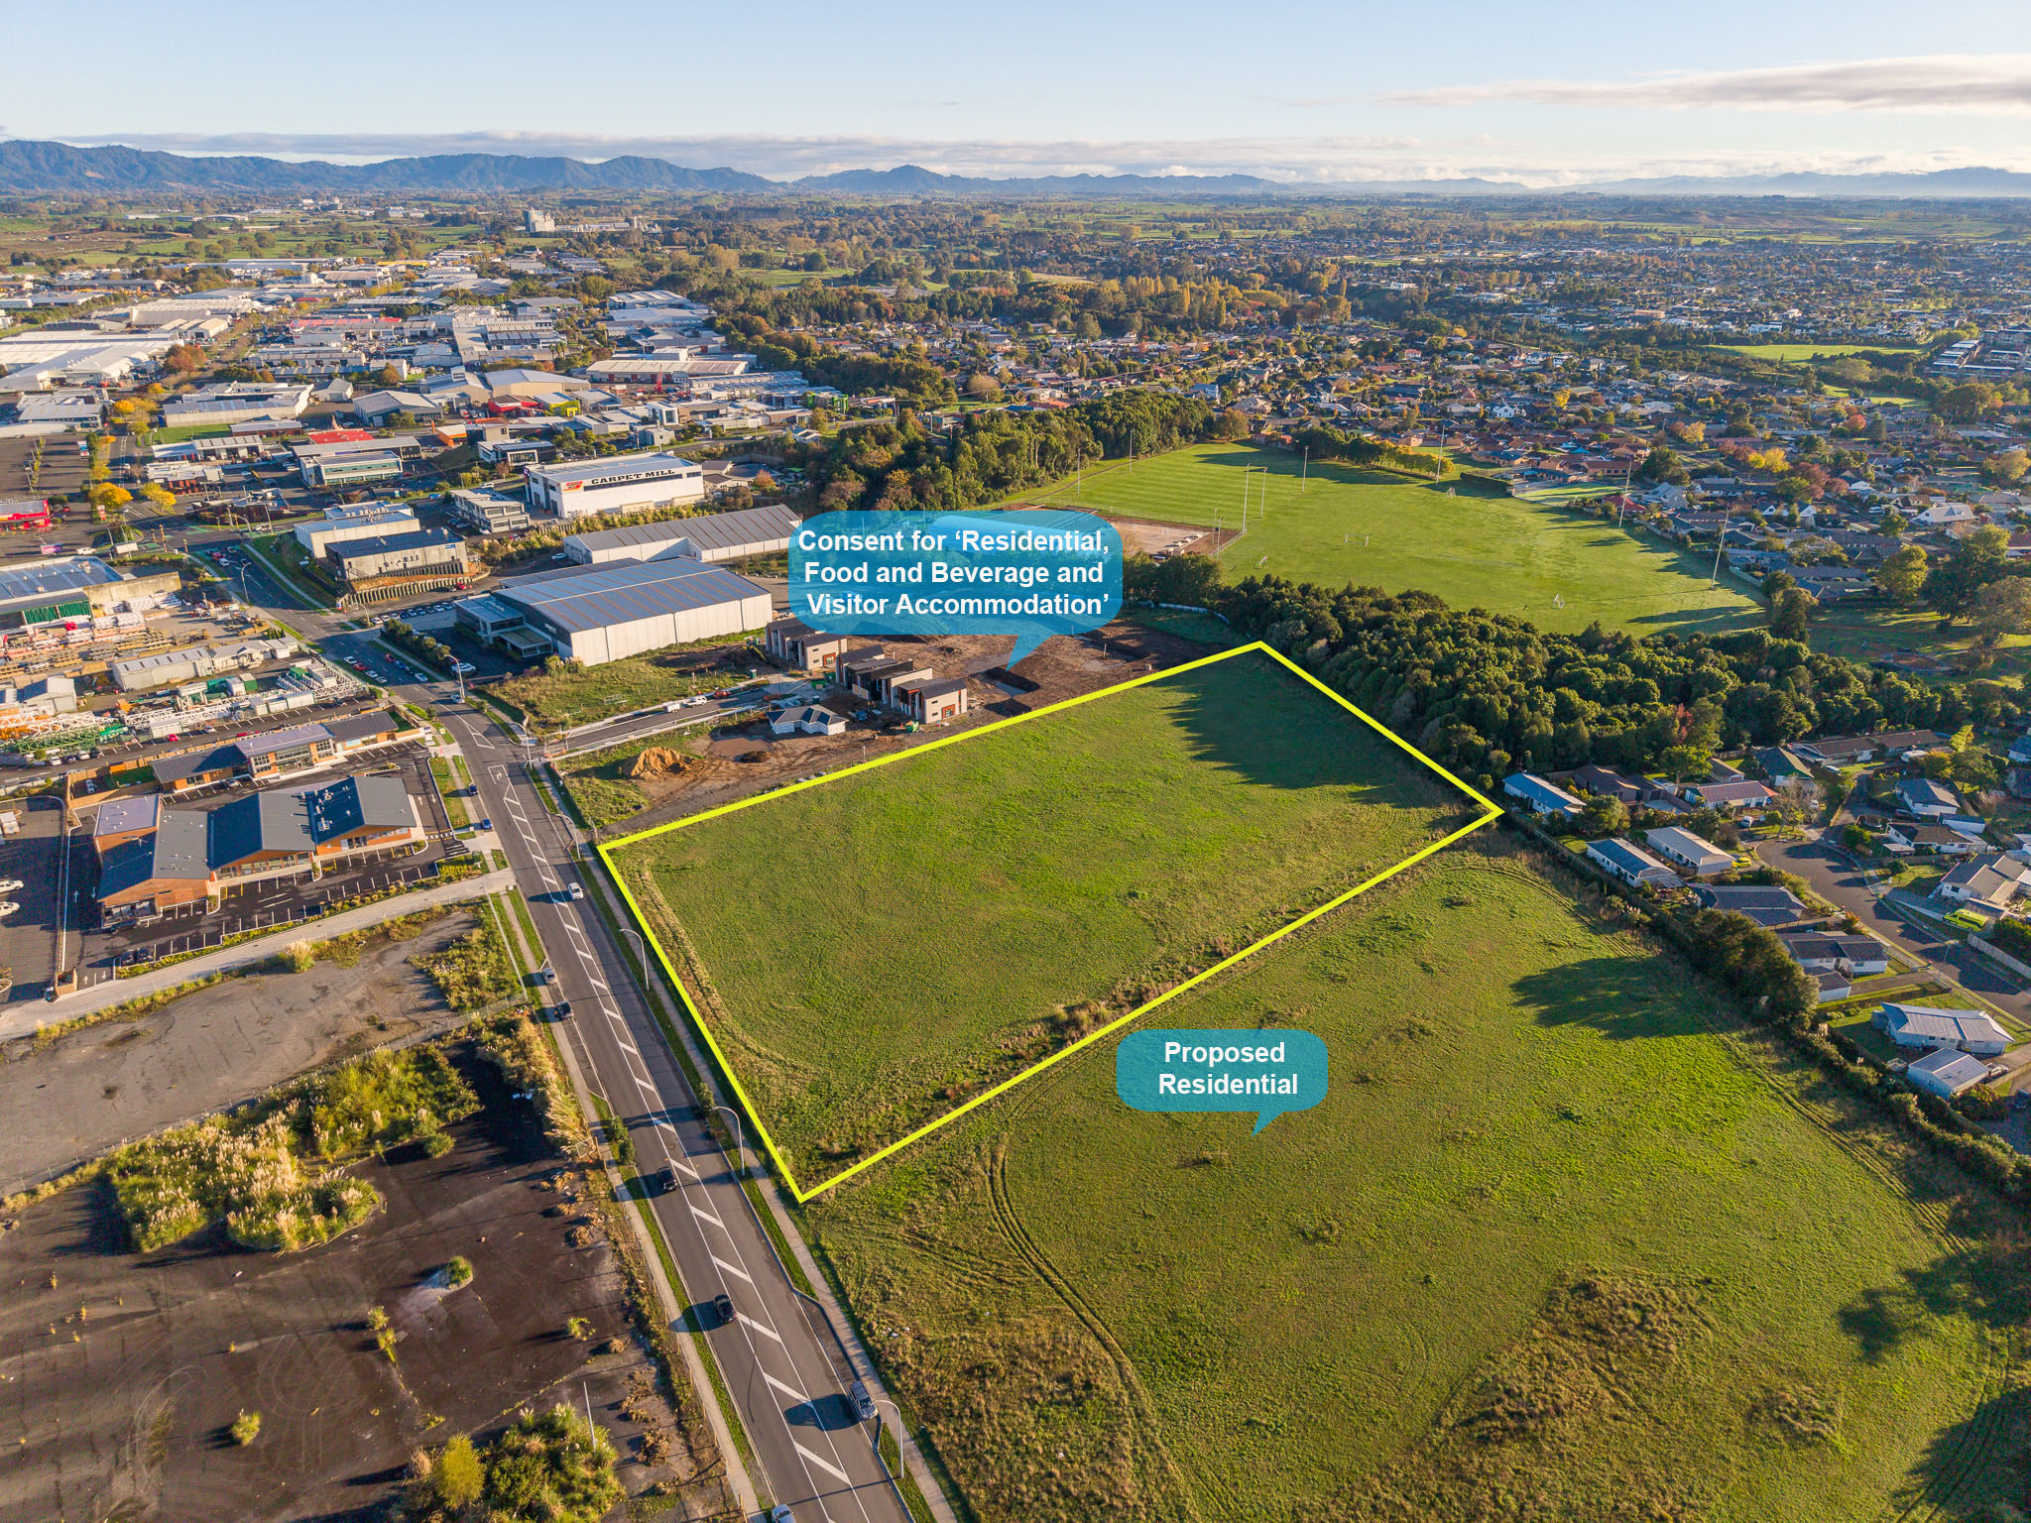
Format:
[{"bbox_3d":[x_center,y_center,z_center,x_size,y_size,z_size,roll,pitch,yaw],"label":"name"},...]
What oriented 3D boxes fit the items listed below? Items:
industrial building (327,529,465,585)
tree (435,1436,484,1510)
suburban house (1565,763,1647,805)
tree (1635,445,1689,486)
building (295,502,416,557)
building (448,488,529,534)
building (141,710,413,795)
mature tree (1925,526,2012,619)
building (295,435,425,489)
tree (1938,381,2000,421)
[{"bbox_3d":[-198.319,-65.405,451.700,37.200,9.700,25.000,-17,28,-36],"label":"industrial building"},{"bbox_3d":[-52.600,67.369,133.376,4.100,8.400,4.100,0,22,0],"label":"tree"},{"bbox_3d":[123.700,3.674,294.343,13.500,4.600,12.000,-7,23,-16],"label":"suburban house"},{"bbox_3d":[279.430,-127.560,608.190,20.910,17.760,20.910,0,22,0],"label":"tree"},{"bbox_3d":[-224.595,-79.878,481.183,38.000,8.000,38.000,-17,28,-36],"label":"building"},{"bbox_3d":[-191.616,-92.305,513.989,15.800,8.200,45.000,-17,28,-36],"label":"building"},{"bbox_3d":[-160.281,-2.606,307.869,47.700,6.000,15.300,-17,28,-35],"label":"building"},{"bbox_3d":[282.460,-55.770,418.780,21.310,27.710,21.310,0,22,0],"label":"mature tree"},{"bbox_3d":[-279.770,-128.690,602.590,47.750,8.310,56.820,-14,26,-30],"label":"building"},{"bbox_3d":[505.600,-189.794,747.643,26.000,20.000,24.000,0,22,0],"label":"tree"}]

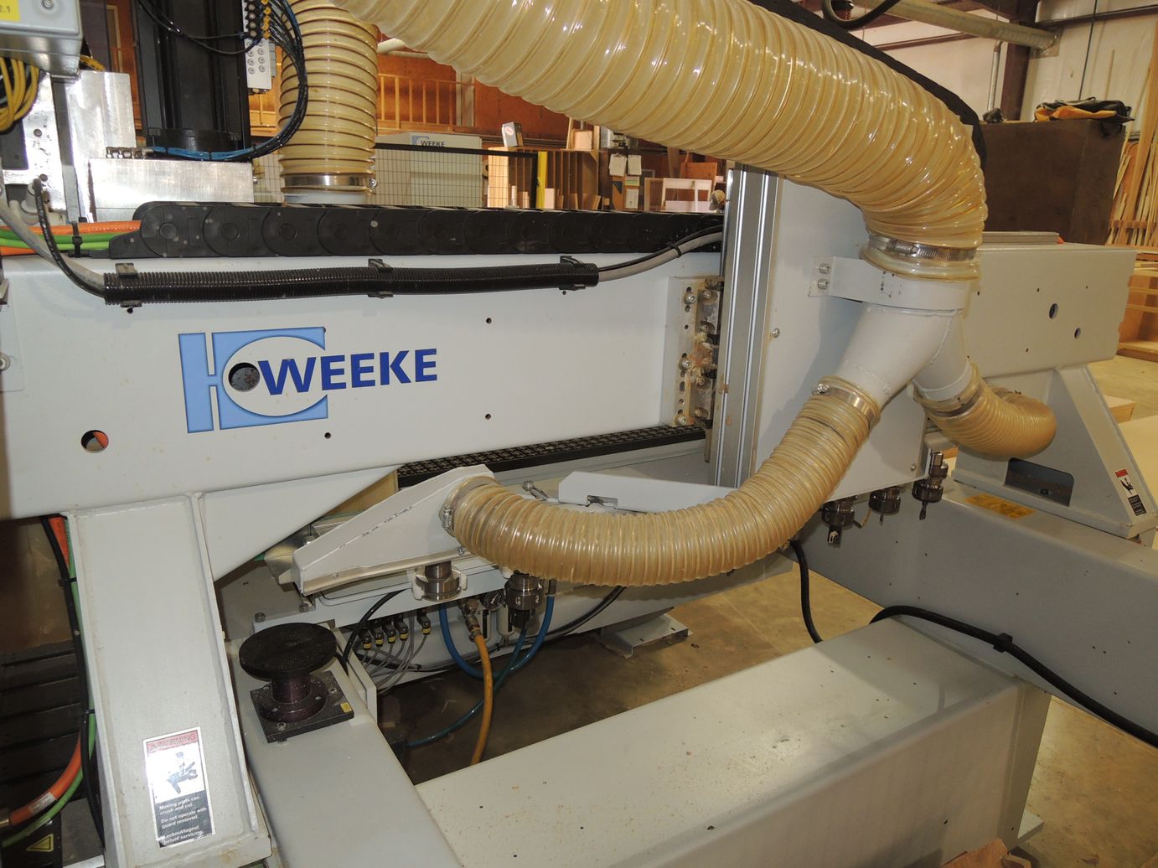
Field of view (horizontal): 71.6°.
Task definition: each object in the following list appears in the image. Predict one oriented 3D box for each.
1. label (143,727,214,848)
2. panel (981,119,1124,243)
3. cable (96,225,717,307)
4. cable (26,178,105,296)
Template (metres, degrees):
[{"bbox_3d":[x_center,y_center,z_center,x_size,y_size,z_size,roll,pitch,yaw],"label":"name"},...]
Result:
[{"bbox_3d":[-0.437,0.387,0.879,0.056,0.113,0.003,-8,-18,-30],"label":"label"},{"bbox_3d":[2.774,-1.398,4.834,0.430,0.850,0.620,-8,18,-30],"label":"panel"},{"bbox_3d":[-0.148,-0.238,1.091,0.880,0.103,0.052,-8,18,-30],"label":"cable"},{"bbox_3d":[-0.544,-0.206,0.858,0.058,0.124,0.055,-8,18,-30],"label":"cable"}]

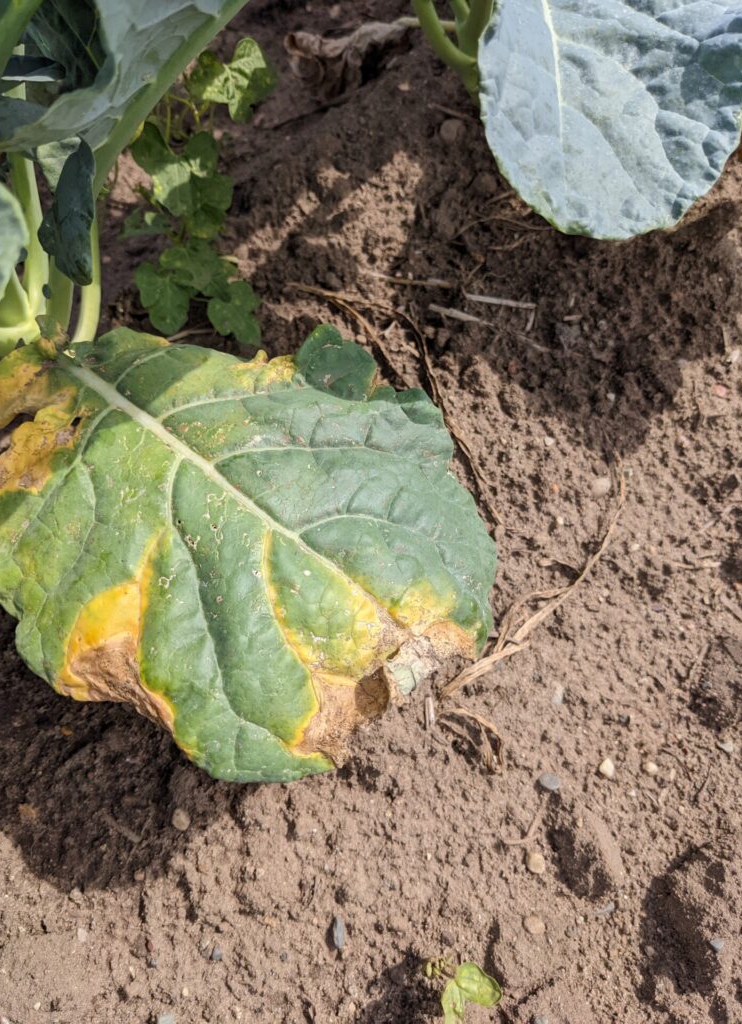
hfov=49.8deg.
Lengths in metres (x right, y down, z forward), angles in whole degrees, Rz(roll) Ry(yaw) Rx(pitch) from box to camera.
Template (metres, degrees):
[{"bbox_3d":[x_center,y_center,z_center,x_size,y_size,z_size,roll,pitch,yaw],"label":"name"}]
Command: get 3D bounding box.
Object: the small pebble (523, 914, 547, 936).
[{"bbox_3d":[0.091,0.230,0.444,0.012,0.008,0.011,0,65,0],"label":"small pebble"}]

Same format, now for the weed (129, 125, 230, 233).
[{"bbox_3d":[-0.168,-0.295,0.707,0.085,0.065,0.072,0,55,0],"label":"weed"}]

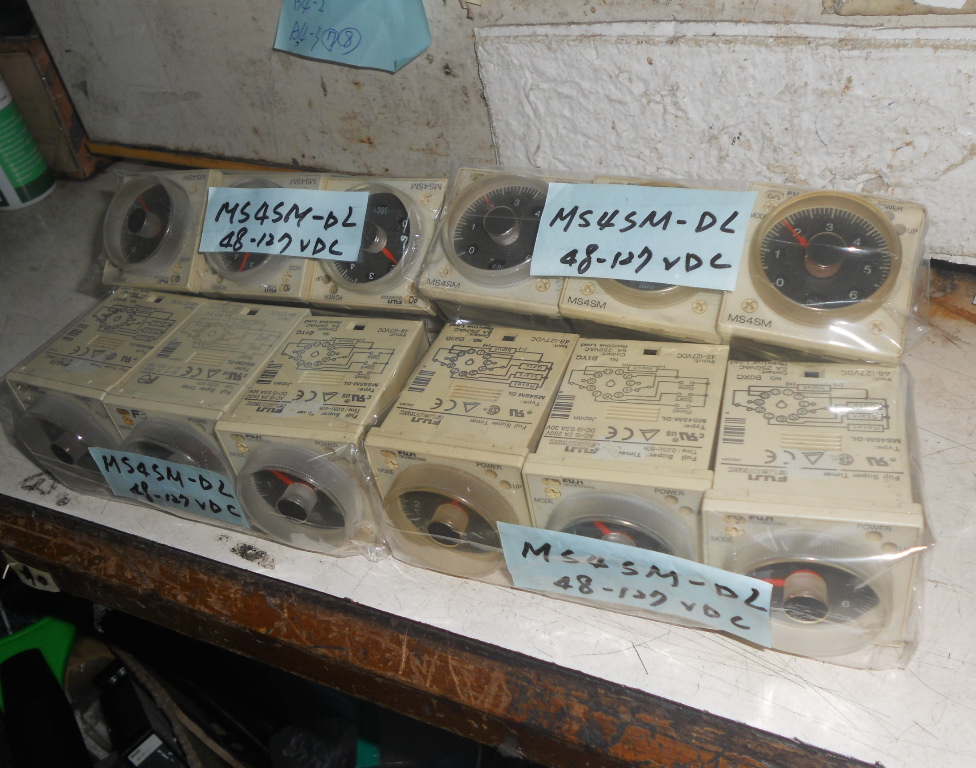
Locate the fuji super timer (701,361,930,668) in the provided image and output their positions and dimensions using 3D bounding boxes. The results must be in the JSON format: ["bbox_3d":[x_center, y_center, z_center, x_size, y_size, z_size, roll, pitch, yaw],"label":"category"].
[{"bbox_3d":[0.086,0.033,0.253,0.048,0.048,0.068,2,42,19],"label":"fuji super timer"}]

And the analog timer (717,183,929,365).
[{"bbox_3d":[0.098,-0.021,0.287,0.048,0.074,0.048,11,68,16],"label":"analog timer"}]

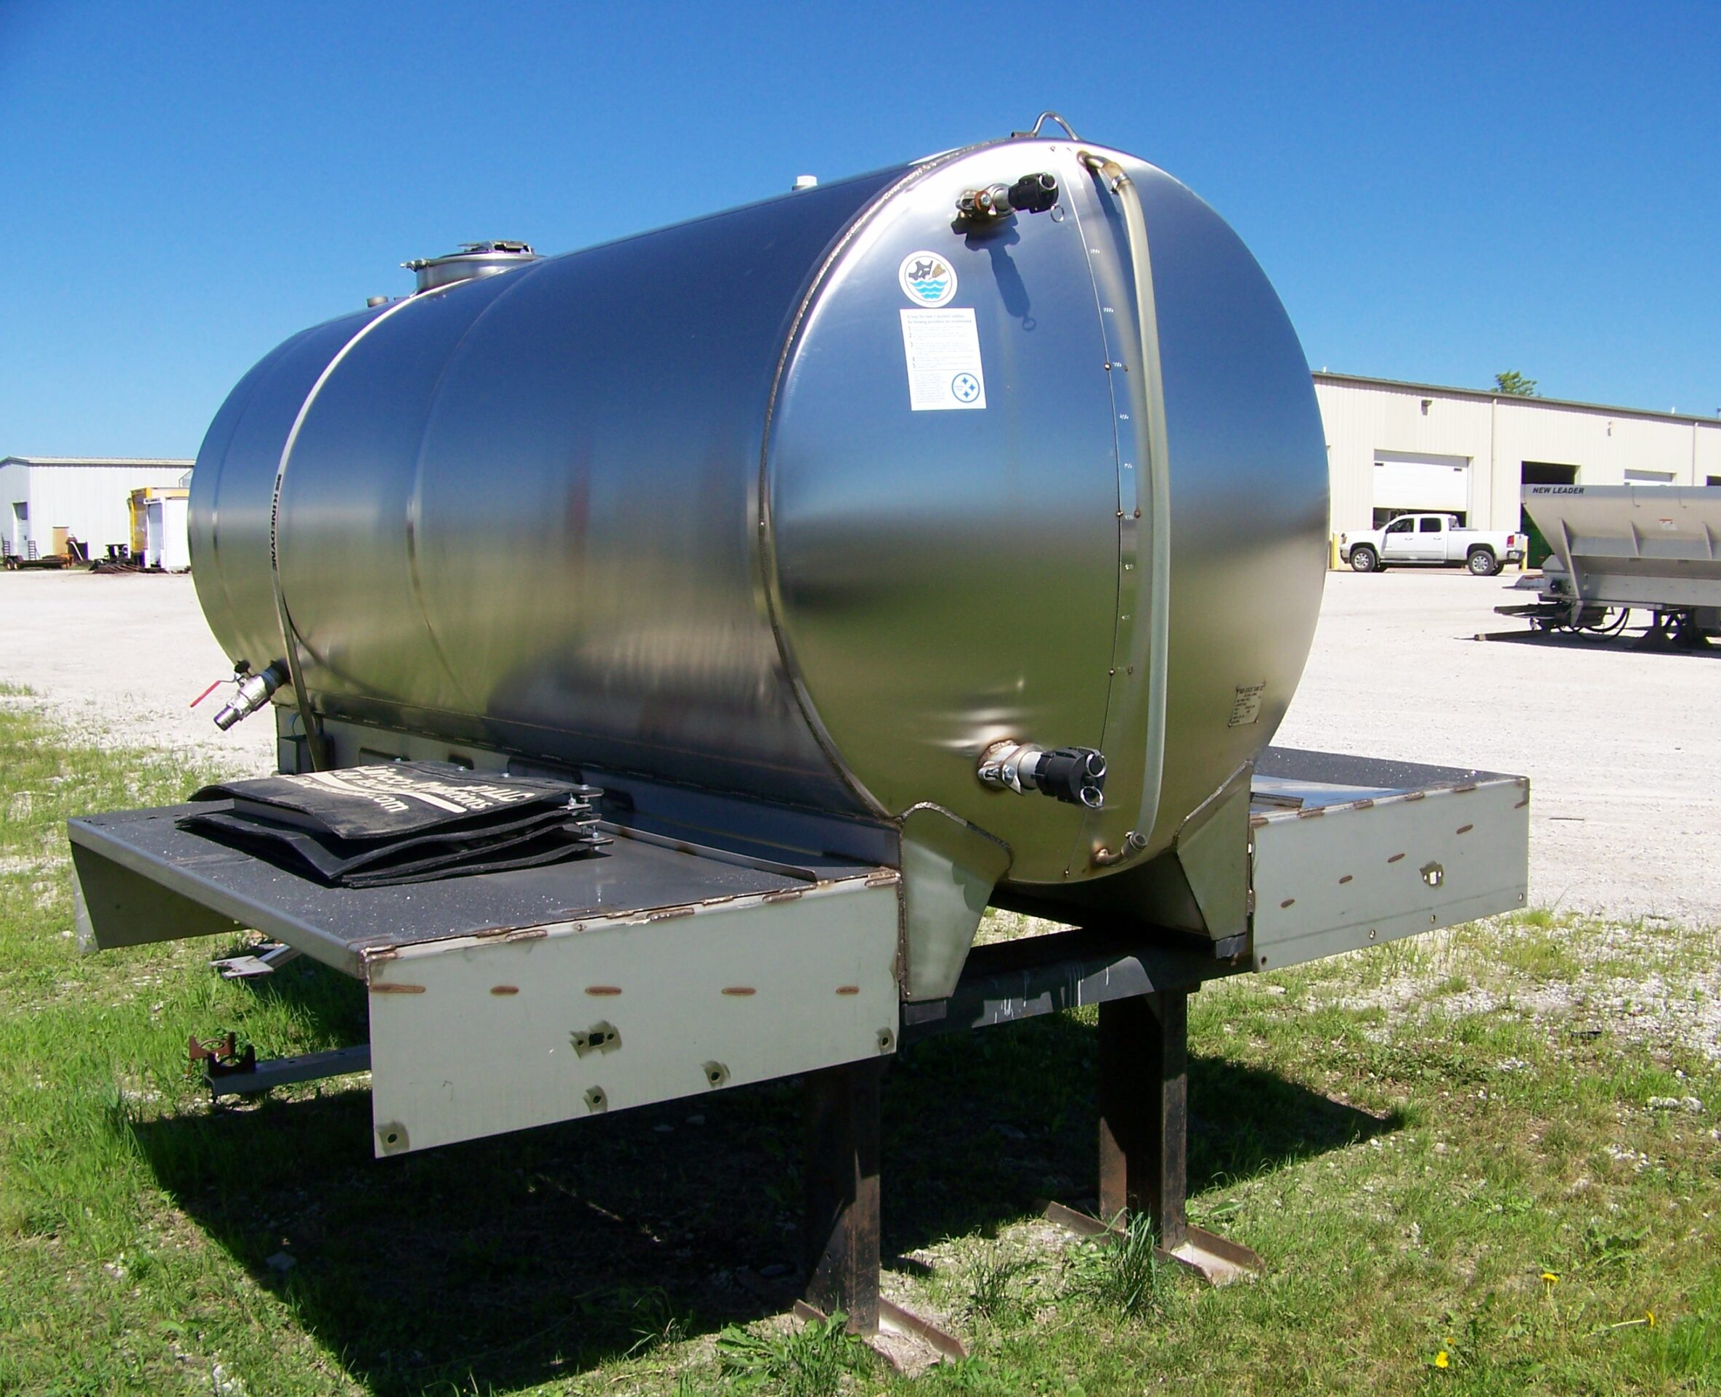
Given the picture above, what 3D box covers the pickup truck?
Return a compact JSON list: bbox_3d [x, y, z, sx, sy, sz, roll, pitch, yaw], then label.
[{"bbox_3d":[19.279,-5.222,63.591,6.050,1.970,2.030,2,6,28],"label":"pickup truck"}]

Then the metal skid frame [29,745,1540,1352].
[{"bbox_3d":[-0.479,0.590,4.697,2.716,0.968,3.072,-5,6,-36],"label":"metal skid frame"}]

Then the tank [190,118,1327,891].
[{"bbox_3d":[-0.481,-0.471,4.581,1.369,1.428,3.400,-5,6,-36],"label":"tank"}]

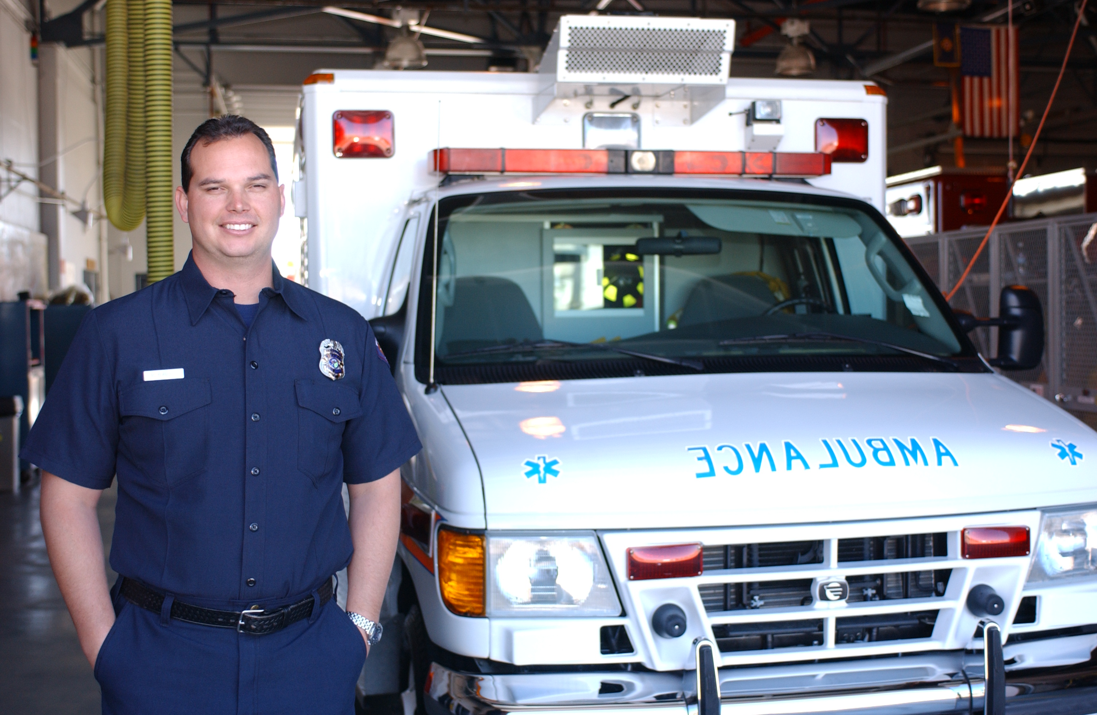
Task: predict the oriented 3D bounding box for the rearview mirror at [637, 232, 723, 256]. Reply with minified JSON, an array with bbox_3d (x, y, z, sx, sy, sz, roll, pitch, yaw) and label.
[{"bbox_3d":[0.424,-0.361,4.139,0.272,0.062,0.045,-1,3,-4],"label":"rearview mirror"}]

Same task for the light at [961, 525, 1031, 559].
[{"bbox_3d":[1.111,0.459,3.150,0.182,0.076,0.045,-1,3,-12],"label":"light"}]

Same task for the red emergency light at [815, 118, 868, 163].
[{"bbox_3d":[1.210,-0.892,5.240,0.232,0.184,0.060,-1,3,-12],"label":"red emergency light"}]

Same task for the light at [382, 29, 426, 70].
[{"bbox_3d":[-1.507,-3.249,13.400,0.455,0.420,0.455,-1,3,-12],"label":"light"}]

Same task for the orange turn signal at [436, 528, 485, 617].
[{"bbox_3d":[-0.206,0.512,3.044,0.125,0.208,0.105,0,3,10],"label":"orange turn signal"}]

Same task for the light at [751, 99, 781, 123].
[{"bbox_3d":[0.874,-0.986,5.095,0.125,0.093,0.090,-1,3,-12],"label":"light"}]

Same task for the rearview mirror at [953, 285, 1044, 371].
[{"bbox_3d":[1.517,-0.100,4.314,0.320,0.288,0.165,-2,3,-21],"label":"rearview mirror"}]

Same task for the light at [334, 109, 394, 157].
[{"bbox_3d":[-0.703,-0.850,4.848,0.232,0.184,0.060,-1,3,-12],"label":"light"}]

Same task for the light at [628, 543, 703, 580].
[{"bbox_3d":[0.273,0.479,2.978,0.182,0.076,0.045,-1,3,-12],"label":"light"}]

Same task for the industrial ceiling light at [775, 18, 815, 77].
[{"bbox_3d":[2.758,-3.462,14.200,0.440,0.630,0.440,-1,3,-12],"label":"industrial ceiling light"}]

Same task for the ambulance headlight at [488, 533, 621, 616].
[{"bbox_3d":[0.009,0.507,3.012,0.315,0.206,0.120,-1,3,-6],"label":"ambulance headlight"}]

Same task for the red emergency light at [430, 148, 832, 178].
[{"bbox_3d":[0.309,-0.722,4.775,1.480,0.097,0.290,-1,3,-12],"label":"red emergency light"}]

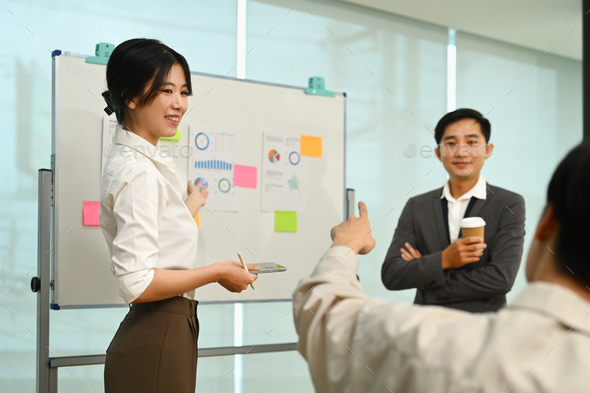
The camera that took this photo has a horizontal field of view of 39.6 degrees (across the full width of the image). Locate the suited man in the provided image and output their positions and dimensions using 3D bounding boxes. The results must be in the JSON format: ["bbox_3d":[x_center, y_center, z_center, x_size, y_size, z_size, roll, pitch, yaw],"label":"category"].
[{"bbox_3d":[0.573,0.535,2.905,0.510,1.700,0.380,0,-2,29],"label":"suited man"}]

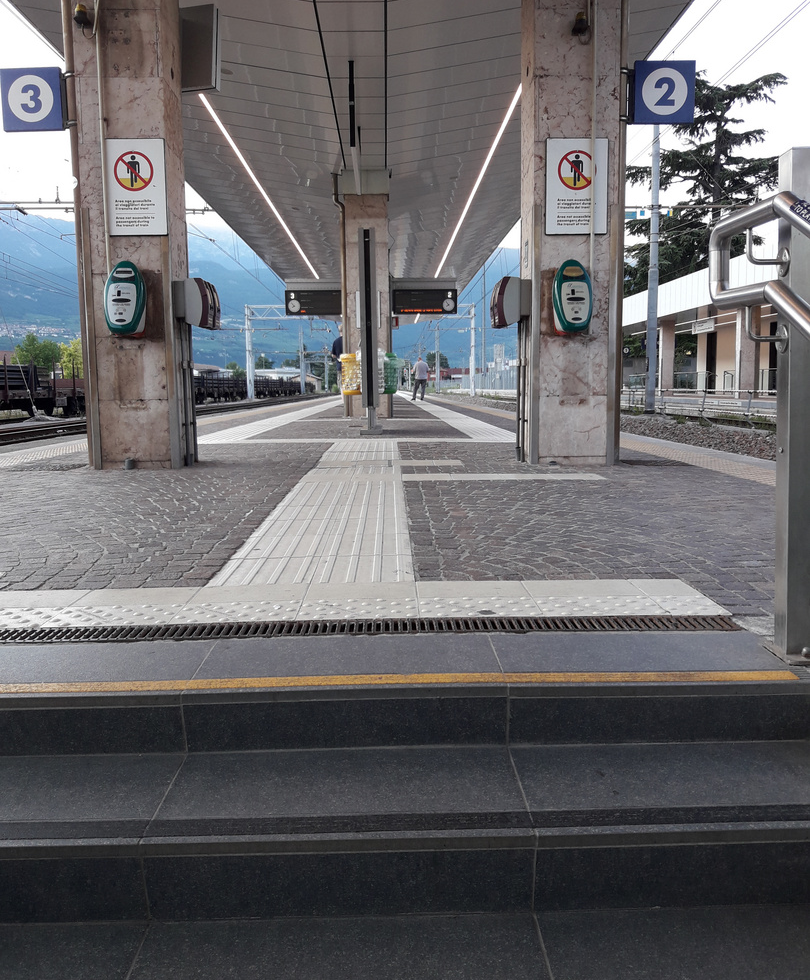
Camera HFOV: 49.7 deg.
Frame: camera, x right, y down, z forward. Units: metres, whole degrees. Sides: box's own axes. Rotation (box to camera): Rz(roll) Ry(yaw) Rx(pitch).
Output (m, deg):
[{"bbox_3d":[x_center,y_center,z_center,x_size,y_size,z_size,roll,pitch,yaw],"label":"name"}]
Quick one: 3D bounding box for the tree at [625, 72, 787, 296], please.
[{"bbox_3d":[19.632,-16.405,56.872,10.955,20.287,10.955,-1,7,-1],"label":"tree"}]

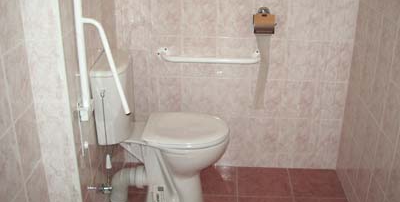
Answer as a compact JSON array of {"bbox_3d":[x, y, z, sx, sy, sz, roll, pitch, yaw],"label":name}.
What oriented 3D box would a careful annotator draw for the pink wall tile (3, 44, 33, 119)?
[{"bbox_3d":[-0.650,-0.072,1.575,0.010,0.250,0.188,1,23,3],"label":"pink wall tile"}]

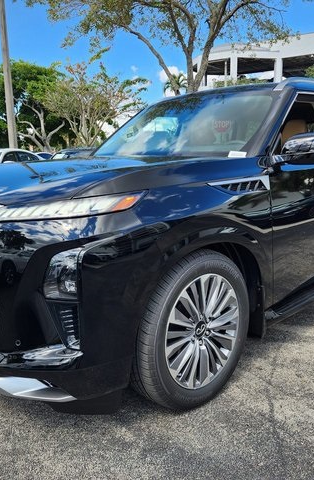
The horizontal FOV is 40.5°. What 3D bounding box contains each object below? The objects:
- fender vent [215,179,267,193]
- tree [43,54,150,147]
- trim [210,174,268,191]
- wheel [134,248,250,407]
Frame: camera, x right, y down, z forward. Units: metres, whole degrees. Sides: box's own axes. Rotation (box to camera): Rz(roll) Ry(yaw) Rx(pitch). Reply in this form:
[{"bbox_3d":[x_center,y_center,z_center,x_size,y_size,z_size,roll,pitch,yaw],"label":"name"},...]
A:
[{"bbox_3d":[0.480,-0.288,2.357,0.480,0.090,0.050,-12,15,-43],"label":"fender vent"},{"bbox_3d":[-2.791,-5.463,19.295,4.900,5.700,4.600,-1,11,0],"label":"tree"},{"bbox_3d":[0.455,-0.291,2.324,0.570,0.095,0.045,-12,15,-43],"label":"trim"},{"bbox_3d":[0.157,0.445,2.234,0.835,0.835,0.285,-11,16,-43],"label":"wheel"}]

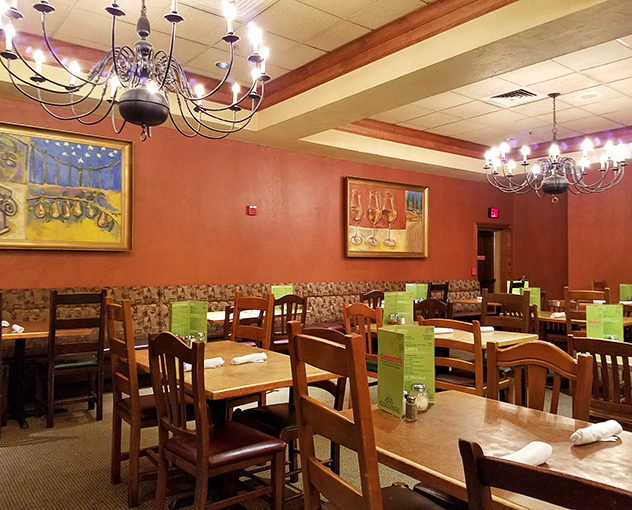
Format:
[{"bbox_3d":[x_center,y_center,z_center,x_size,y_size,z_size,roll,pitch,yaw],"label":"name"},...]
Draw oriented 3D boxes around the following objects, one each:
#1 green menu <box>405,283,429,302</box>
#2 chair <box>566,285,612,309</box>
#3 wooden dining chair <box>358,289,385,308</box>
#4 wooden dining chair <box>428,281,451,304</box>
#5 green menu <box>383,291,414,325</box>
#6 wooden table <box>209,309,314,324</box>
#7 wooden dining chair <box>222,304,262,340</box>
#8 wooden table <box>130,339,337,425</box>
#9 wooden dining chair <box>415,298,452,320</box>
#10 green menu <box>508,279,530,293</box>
[{"bbox_3d":[1.135,0.462,5.700,0.240,0.280,0.150,0,0,0],"label":"green menu"},{"bbox_3d":[2.608,0.834,4.697,0.480,1.075,0.420,1,-2,-35],"label":"chair"},{"bbox_3d":[0.544,0.928,6.123,0.450,0.950,0.480,1,-2,-36],"label":"wooden dining chair"},{"bbox_3d":[1.150,0.822,5.500,0.480,1.060,0.430,0,0,44],"label":"wooden dining chair"},{"bbox_3d":[0.747,0.476,4.620,0.310,0.280,0.100,1,-2,-20],"label":"green menu"},{"bbox_3d":[-0.709,1.010,5.473,1.240,0.760,0.770,1,-2,-35],"label":"wooden table"},{"bbox_3d":[-0.807,0.930,5.090,0.440,0.890,0.480,1,-2,-36],"label":"wooden dining chair"},{"bbox_3d":[-0.496,0.940,2.717,0.700,0.760,1.240,1,-2,-35],"label":"wooden table"},{"bbox_3d":[0.923,0.893,4.672,0.480,0.950,0.450,1,-2,-36],"label":"wooden dining chair"},{"bbox_3d":[3.279,0.573,8.300,0.330,0.280,0.100,-1,-2,27],"label":"green menu"}]

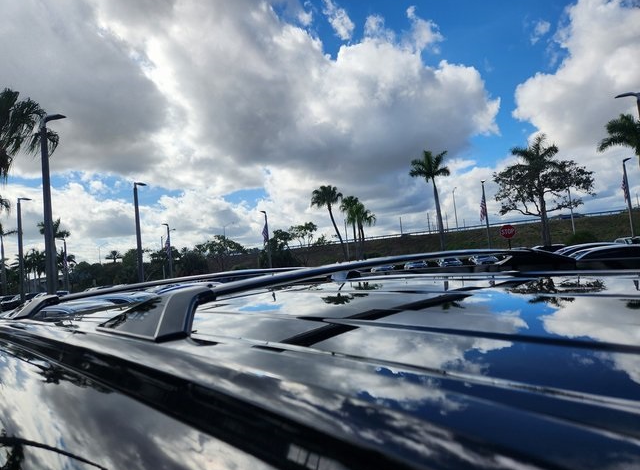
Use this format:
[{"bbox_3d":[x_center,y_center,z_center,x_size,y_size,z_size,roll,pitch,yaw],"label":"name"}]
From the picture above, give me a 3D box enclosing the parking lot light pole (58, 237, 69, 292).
[{"bbox_3d":[-36.130,4.366,59.920,0.400,7.500,1.050,-6,-3,20],"label":"parking lot light pole"}]

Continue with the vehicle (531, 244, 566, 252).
[{"bbox_3d":[13.180,1.579,24.000,4.700,1.680,1.880,-6,-4,20],"label":"vehicle"}]

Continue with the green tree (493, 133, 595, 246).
[{"bbox_3d":[17.872,-2.688,34.000,8.000,10.840,7.200,-6,-4,28],"label":"green tree"}]

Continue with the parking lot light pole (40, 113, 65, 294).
[{"bbox_3d":[-8.524,-0.170,13.600,0.920,7.330,0.420,-5,-4,14],"label":"parking lot light pole"}]

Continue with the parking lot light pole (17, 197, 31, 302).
[{"bbox_3d":[-19.114,1.386,27.846,0.400,7.500,1.050,-6,-3,20],"label":"parking lot light pole"}]

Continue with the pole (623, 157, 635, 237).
[{"bbox_3d":[22.645,-1.890,30.856,0.400,7.500,1.050,-6,-3,20],"label":"pole"}]

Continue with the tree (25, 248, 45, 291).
[{"bbox_3d":[-46.837,6.109,70.000,3.300,8.110,3.300,-2,-4,-34],"label":"tree"}]

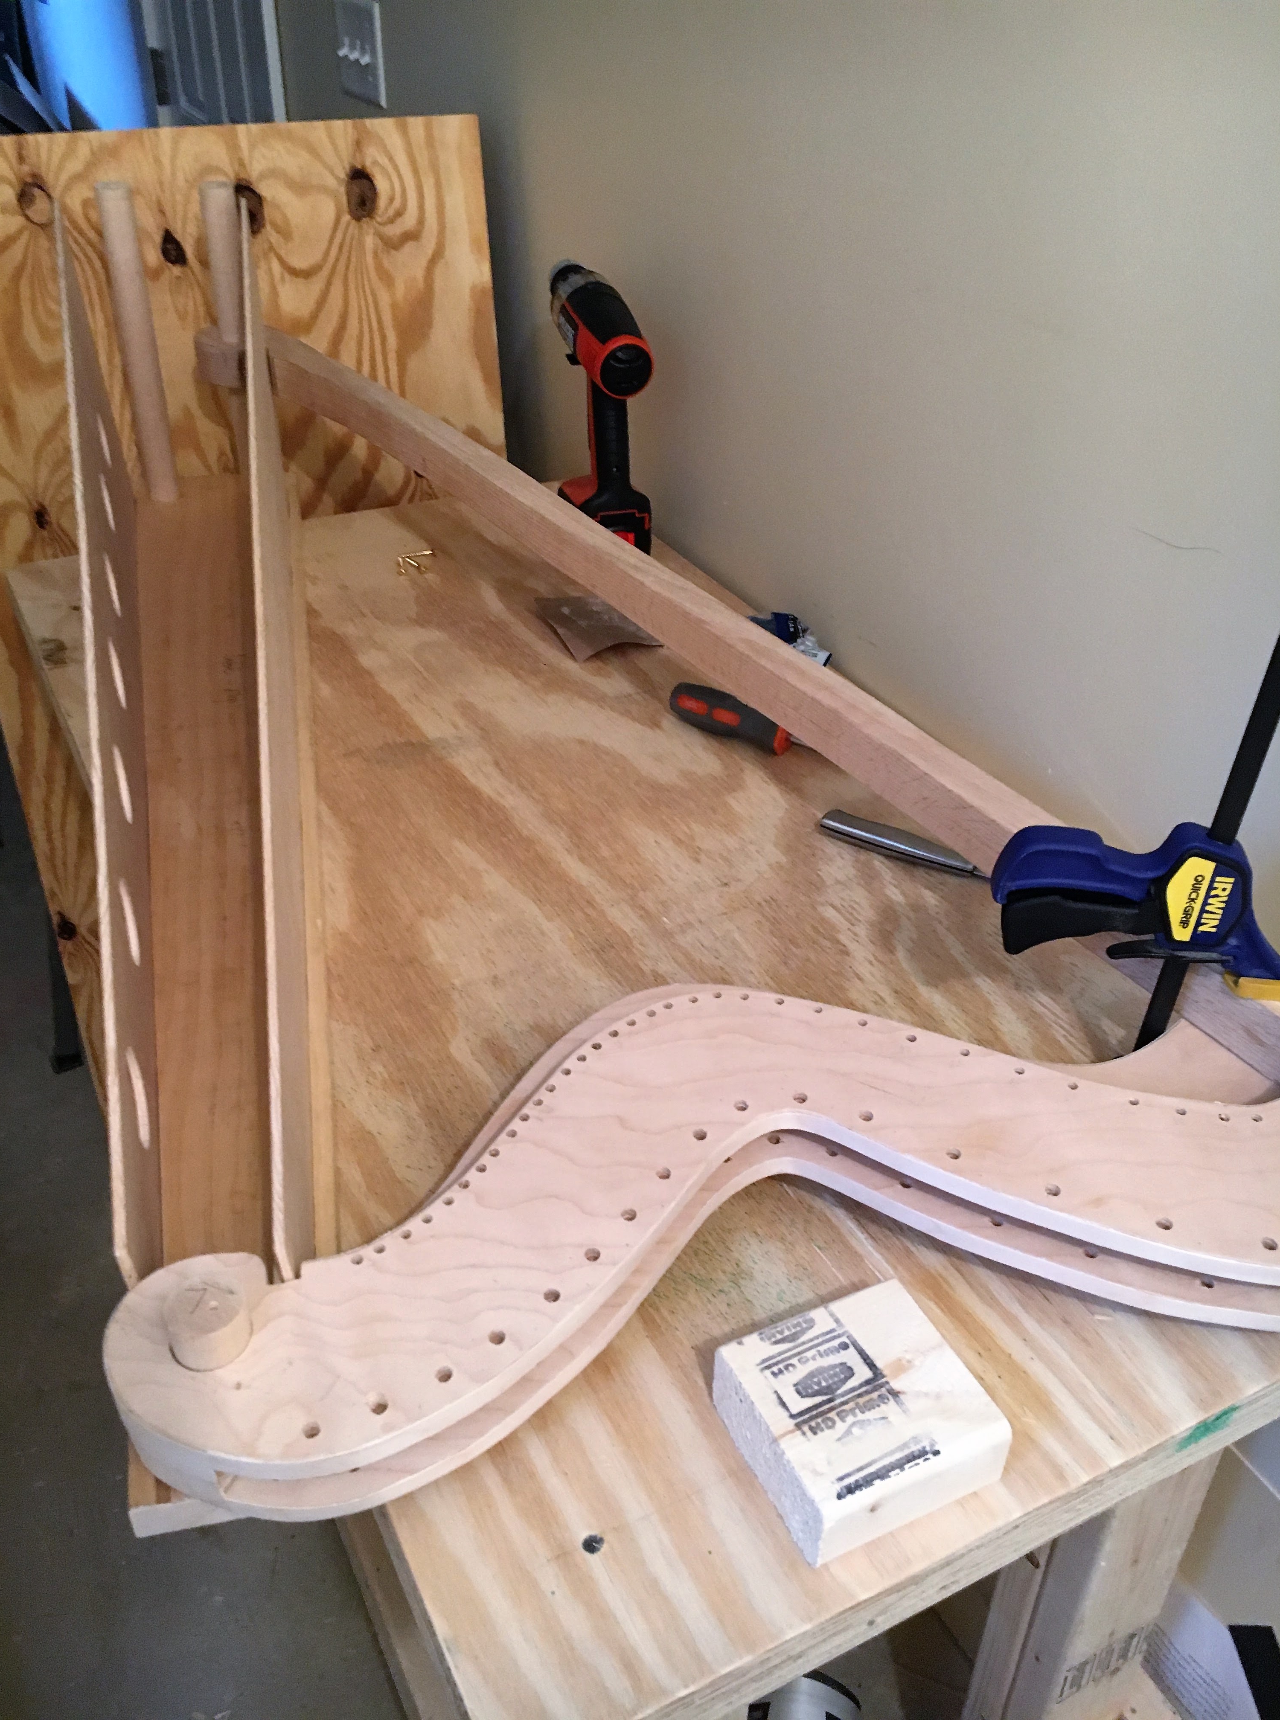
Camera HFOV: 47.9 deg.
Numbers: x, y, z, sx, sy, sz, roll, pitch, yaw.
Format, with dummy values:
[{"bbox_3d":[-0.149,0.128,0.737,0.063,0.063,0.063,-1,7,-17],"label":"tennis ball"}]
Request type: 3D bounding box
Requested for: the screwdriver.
[{"bbox_3d":[0.116,-0.098,1.145,0.205,0.034,0.034,18,38,22],"label":"screwdriver"}]

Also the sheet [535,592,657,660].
[{"bbox_3d":[-0.029,-0.227,1.337,0.112,0.015,0.121,-11,37,-19],"label":"sheet"}]

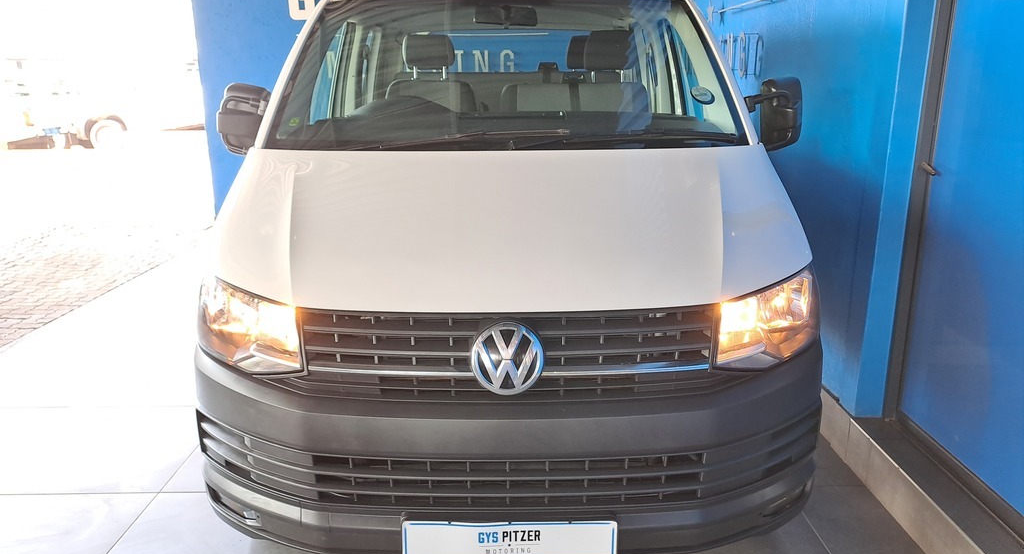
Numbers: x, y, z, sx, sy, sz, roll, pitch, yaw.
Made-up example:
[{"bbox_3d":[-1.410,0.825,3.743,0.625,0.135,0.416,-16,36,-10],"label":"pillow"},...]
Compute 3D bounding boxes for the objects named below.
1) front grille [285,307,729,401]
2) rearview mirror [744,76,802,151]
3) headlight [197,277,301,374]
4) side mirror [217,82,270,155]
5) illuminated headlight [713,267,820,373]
[{"bbox_3d":[-0.009,0.177,1.788,1.120,0.210,0.140,0,15,0],"label":"front grille"},{"bbox_3d":[0.992,-0.634,2.869,0.240,0.280,0.150,0,15,0],"label":"rearview mirror"},{"bbox_3d":[-0.698,0.108,1.947,0.370,0.210,0.290,0,15,0],"label":"headlight"},{"bbox_3d":[-1.028,-0.619,2.860,0.240,0.280,0.150,0,15,0],"label":"side mirror"},{"bbox_3d":[0.682,0.098,1.953,0.370,0.210,0.290,0,15,0],"label":"illuminated headlight"}]

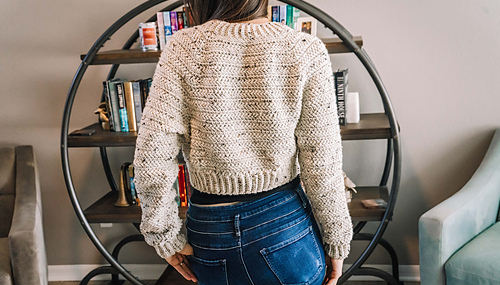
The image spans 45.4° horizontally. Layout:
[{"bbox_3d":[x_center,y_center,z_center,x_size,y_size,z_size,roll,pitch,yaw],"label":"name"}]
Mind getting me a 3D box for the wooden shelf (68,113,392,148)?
[{"bbox_3d":[-0.086,-0.059,2.889,1.550,0.046,0.377,-2,12,10],"label":"wooden shelf"}]

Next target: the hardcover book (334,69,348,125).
[{"bbox_3d":[0.424,-0.211,2.754,0.042,0.242,0.160,0,13,15],"label":"hardcover book"}]

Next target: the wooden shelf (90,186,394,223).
[{"bbox_3d":[-0.060,0.308,2.967,1.474,0.046,0.377,-2,12,10],"label":"wooden shelf"}]

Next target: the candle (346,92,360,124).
[{"bbox_3d":[0.475,-0.163,2.760,0.057,0.141,0.068,-2,12,10],"label":"candle"}]

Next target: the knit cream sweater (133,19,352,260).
[{"bbox_3d":[-0.012,-0.008,1.540,0.550,0.605,0.285,-2,12,6],"label":"knit cream sweater"}]

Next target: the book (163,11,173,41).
[{"bbox_3d":[-0.370,-0.529,2.832,0.032,0.172,0.130,-2,12,10],"label":"book"}]

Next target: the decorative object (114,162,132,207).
[{"bbox_3d":[-0.626,0.202,2.991,0.108,0.223,0.085,-2,12,10],"label":"decorative object"}]

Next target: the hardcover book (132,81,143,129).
[{"bbox_3d":[-0.522,-0.188,2.950,0.034,0.236,0.160,-2,12,10],"label":"hardcover book"}]

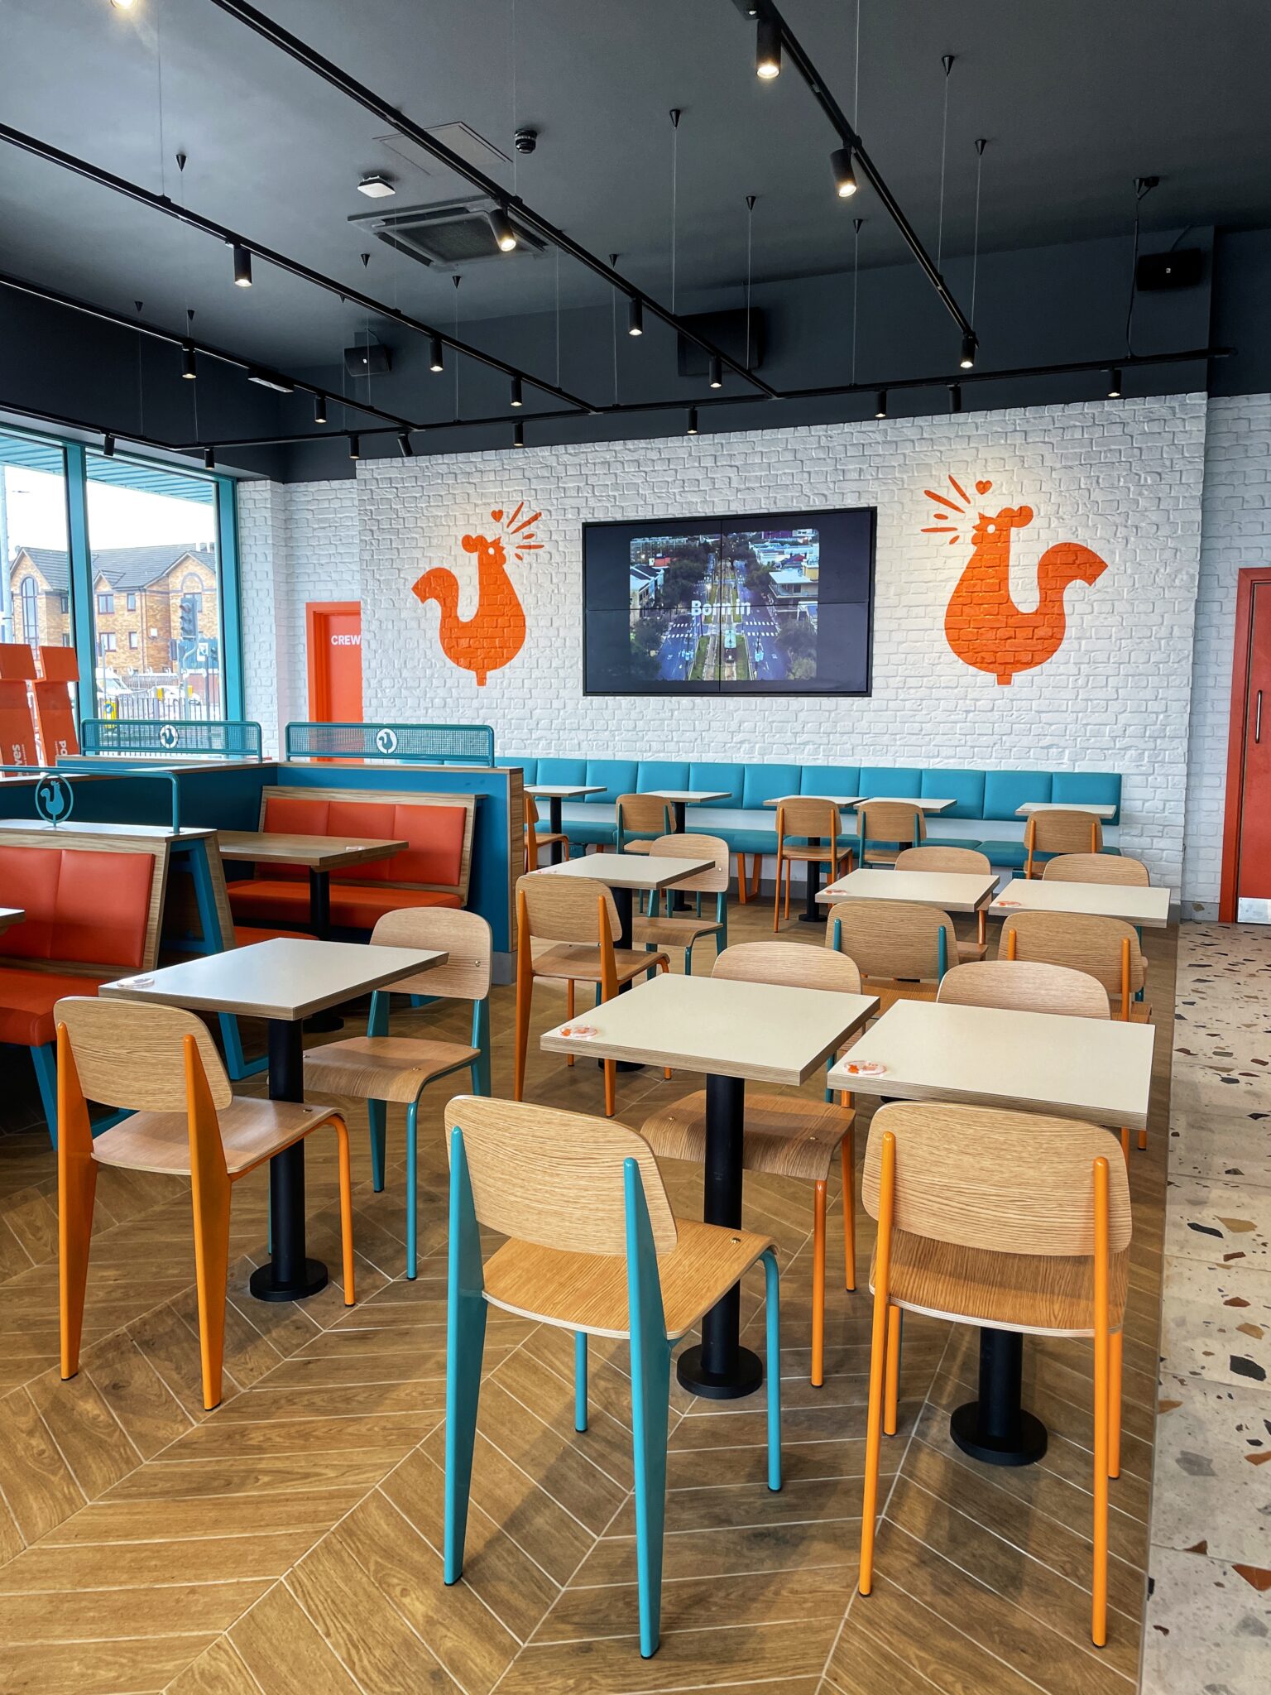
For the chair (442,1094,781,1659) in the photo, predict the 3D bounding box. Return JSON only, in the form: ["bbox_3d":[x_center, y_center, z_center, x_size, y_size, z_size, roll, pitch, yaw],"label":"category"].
[{"bbox_3d":[-0.032,0.738,2.072,0.418,0.802,0.491,4,7,27],"label":"chair"}]

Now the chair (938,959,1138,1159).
[{"bbox_3d":[0.766,0.678,2.614,0.418,0.802,0.491,3,7,21],"label":"chair"}]

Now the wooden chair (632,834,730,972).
[{"bbox_3d":[0.134,0.375,5.200,0.418,0.802,0.491,4,8,29],"label":"wooden chair"}]

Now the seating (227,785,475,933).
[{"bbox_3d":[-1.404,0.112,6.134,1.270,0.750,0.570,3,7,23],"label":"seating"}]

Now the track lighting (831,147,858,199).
[{"bbox_3d":[0.689,-2.222,4.200,0.064,0.155,0.064,-3,-10,-27],"label":"track lighting"}]

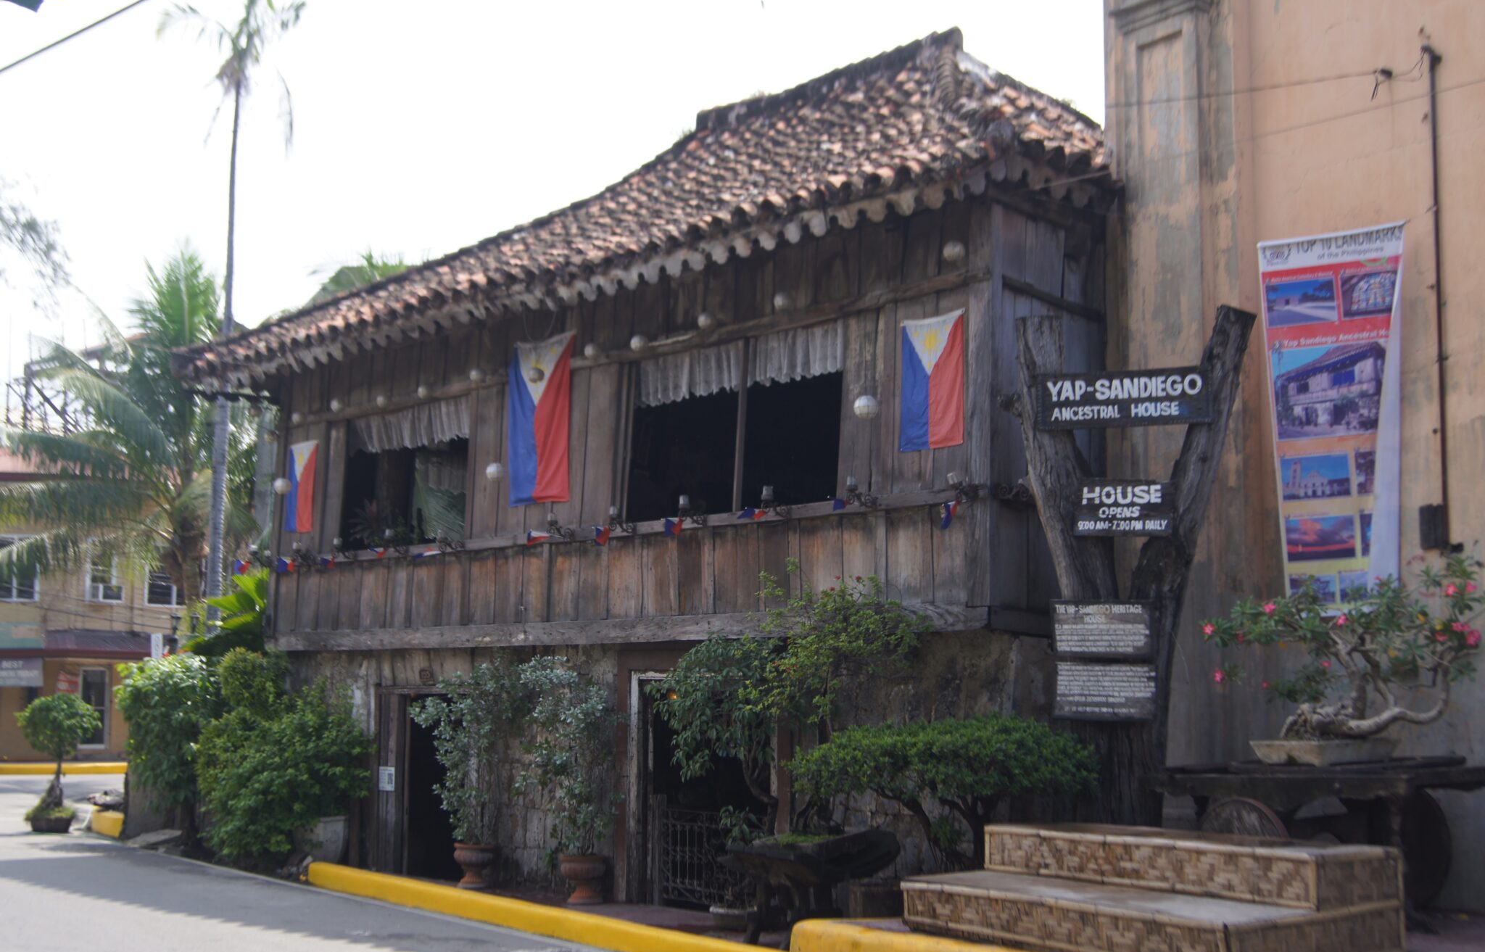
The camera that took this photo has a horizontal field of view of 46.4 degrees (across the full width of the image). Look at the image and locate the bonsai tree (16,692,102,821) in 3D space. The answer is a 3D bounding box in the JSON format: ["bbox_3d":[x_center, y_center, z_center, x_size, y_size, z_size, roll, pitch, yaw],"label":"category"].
[{"bbox_3d":[-8.836,3.708,22.400,1.100,1.830,1.050,5,-9,-21],"label":"bonsai tree"}]

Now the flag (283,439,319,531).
[{"bbox_3d":[-4.789,0.124,18.809,0.040,0.970,0.570,9,-11,-42],"label":"flag"}]

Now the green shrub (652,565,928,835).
[{"bbox_3d":[0.316,1.491,11.500,1.400,1.778,1.950,8,-11,-44],"label":"green shrub"}]

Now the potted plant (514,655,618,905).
[{"bbox_3d":[-1.411,2.437,13.850,0.750,1.976,0.950,8,-11,-44],"label":"potted plant"}]

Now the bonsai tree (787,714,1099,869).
[{"bbox_3d":[1.272,2.027,11.000,1.500,1.022,2.100,8,-11,-44],"label":"bonsai tree"}]

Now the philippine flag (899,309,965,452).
[{"bbox_3d":[1.350,-0.671,12.321,0.040,0.950,0.590,9,-11,-42],"label":"philippine flag"}]

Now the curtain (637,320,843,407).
[{"bbox_3d":[-0.063,-0.885,13.904,0.100,0.395,2.373,8,-11,-44],"label":"curtain"}]

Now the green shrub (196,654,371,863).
[{"bbox_3d":[-4.757,2.927,17.900,1.350,2.130,1.800,9,-11,-42],"label":"green shrub"}]

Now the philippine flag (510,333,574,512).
[{"bbox_3d":[-1.813,-0.505,15.706,0.050,1.530,0.880,9,-11,-42],"label":"philippine flag"}]

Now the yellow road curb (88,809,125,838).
[{"bbox_3d":[-7.779,4.263,21.200,0.350,0.250,1.100,8,-11,-44],"label":"yellow road curb"}]

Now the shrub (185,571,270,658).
[{"bbox_3d":[-5.899,1.566,19.800,1.100,1.100,1.050,4,-9,-16],"label":"shrub"}]

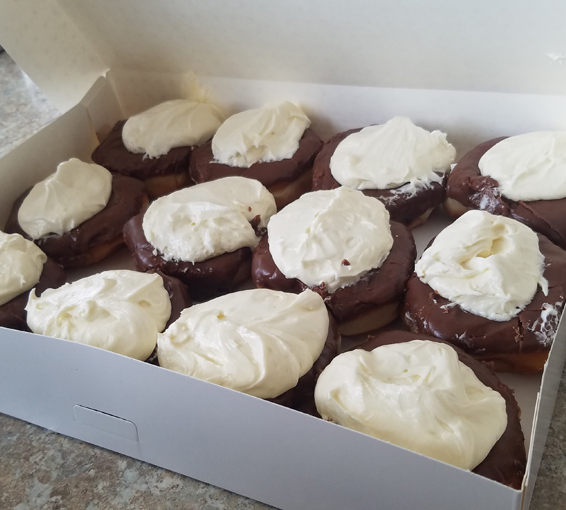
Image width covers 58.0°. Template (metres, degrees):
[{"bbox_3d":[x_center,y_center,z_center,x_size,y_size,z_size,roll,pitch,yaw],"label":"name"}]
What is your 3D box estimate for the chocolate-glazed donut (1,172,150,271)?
[{"bbox_3d":[-0.147,-0.028,0.367,0.096,0.036,0.096,10,44,19],"label":"chocolate-glazed donut"}]

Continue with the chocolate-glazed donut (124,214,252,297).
[{"bbox_3d":[-0.061,-0.008,0.331,0.085,0.036,0.085,10,44,19],"label":"chocolate-glazed donut"}]

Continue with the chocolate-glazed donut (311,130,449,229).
[{"bbox_3d":[0.068,-0.057,0.366,0.095,0.036,0.095,10,44,19],"label":"chocolate-glazed donut"}]

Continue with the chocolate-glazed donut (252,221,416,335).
[{"bbox_3d":[0.029,0.005,0.301,0.095,0.036,0.095,10,44,19],"label":"chocolate-glazed donut"}]

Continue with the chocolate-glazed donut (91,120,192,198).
[{"bbox_3d":[-0.112,-0.082,0.422,0.091,0.036,0.091,10,44,19],"label":"chocolate-glazed donut"}]

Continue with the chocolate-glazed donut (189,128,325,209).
[{"bbox_3d":[-0.021,-0.071,0.396,0.100,0.036,0.100,10,44,19],"label":"chocolate-glazed donut"}]

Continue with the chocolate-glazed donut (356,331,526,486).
[{"bbox_3d":[0.054,0.072,0.222,0.093,0.036,0.093,10,44,19],"label":"chocolate-glazed donut"}]

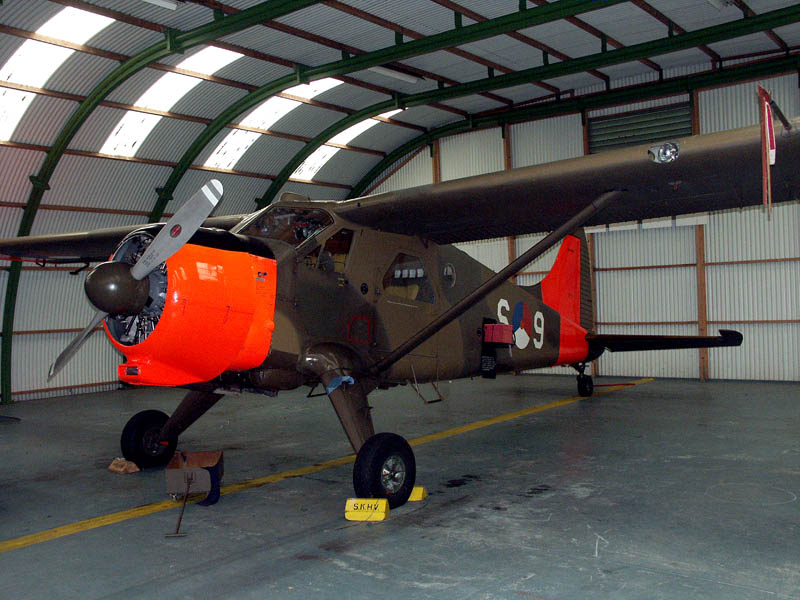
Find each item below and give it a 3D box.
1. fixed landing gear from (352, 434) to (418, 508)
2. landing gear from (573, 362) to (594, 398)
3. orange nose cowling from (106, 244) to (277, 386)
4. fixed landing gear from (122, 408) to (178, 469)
[{"bbox_3d":[-0.114,1.345,6.369,0.235,0.610,0.620,-2,0,38],"label":"fixed landing gear"},{"bbox_3d":[2.913,1.258,12.746,0.180,0.555,0.400,-2,0,38],"label":"landing gear"},{"bbox_3d":[-1.816,0.114,6.781,1.220,1.230,1.030,-2,-8,38],"label":"orange nose cowling"},{"bbox_3d":[-2.562,1.433,8.293,0.235,0.610,0.620,-2,0,38],"label":"fixed landing gear"}]

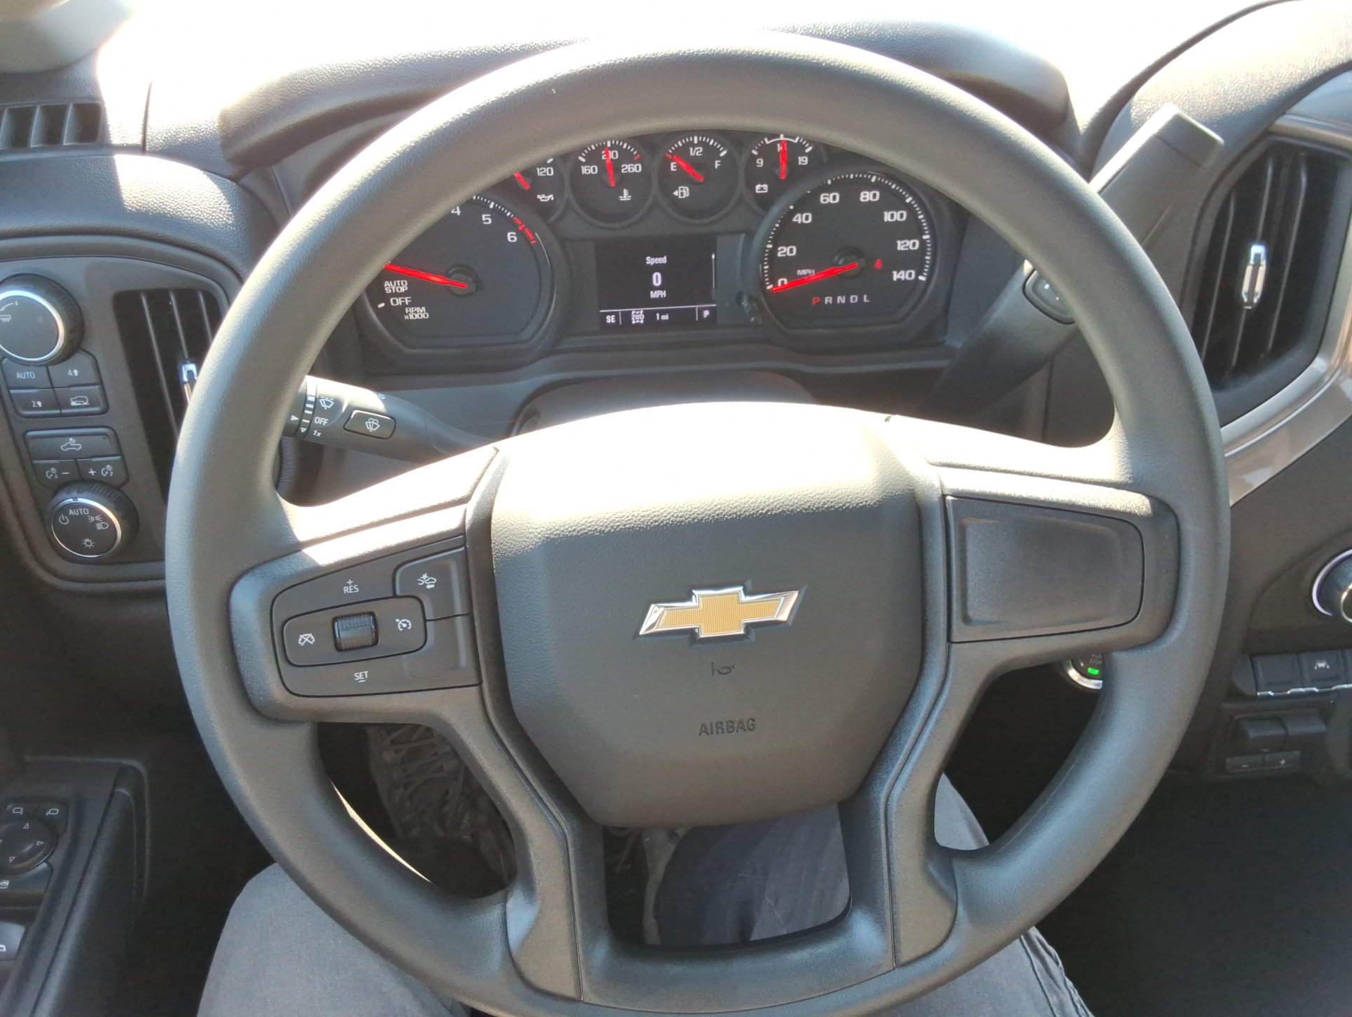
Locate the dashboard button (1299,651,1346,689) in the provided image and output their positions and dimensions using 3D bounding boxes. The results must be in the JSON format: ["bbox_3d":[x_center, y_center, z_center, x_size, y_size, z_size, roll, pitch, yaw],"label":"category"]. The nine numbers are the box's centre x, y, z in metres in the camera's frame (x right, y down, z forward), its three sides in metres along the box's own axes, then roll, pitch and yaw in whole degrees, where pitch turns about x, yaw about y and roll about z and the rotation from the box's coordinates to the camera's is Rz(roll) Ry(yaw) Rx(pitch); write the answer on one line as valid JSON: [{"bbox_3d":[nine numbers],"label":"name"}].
[{"bbox_3d":[0.412,0.104,0.704,0.030,0.012,0.024,-4,72,-3],"label":"dashboard button"}]

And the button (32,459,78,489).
[{"bbox_3d":[-0.353,-0.020,0.628,0.024,0.019,0.010,-4,28,-3],"label":"button"}]

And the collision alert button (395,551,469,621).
[{"bbox_3d":[-0.090,0.027,0.407,0.027,0.026,0.010,-5,16,-3],"label":"collision alert button"}]

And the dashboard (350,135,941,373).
[{"bbox_3d":[-0.009,-0.147,0.621,0.338,0.129,0.055,-4,28,-3],"label":"dashboard"}]

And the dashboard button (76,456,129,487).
[{"bbox_3d":[-0.328,-0.022,0.629,0.027,0.019,0.010,-4,28,-3],"label":"dashboard button"}]

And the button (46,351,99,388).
[{"bbox_3d":[-0.328,-0.077,0.600,0.026,0.020,0.010,-4,28,-3],"label":"button"}]

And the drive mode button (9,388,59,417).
[{"bbox_3d":[-0.353,-0.060,0.607,0.024,0.016,0.010,-4,28,-3],"label":"drive mode button"}]

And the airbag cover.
[{"bbox_3d":[0.013,0.044,0.414,0.159,0.163,0.050,-5,16,-3],"label":"airbag cover"}]

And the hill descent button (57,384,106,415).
[{"bbox_3d":[-0.328,-0.061,0.608,0.026,0.017,0.010,-4,28,-3],"label":"hill descent button"}]

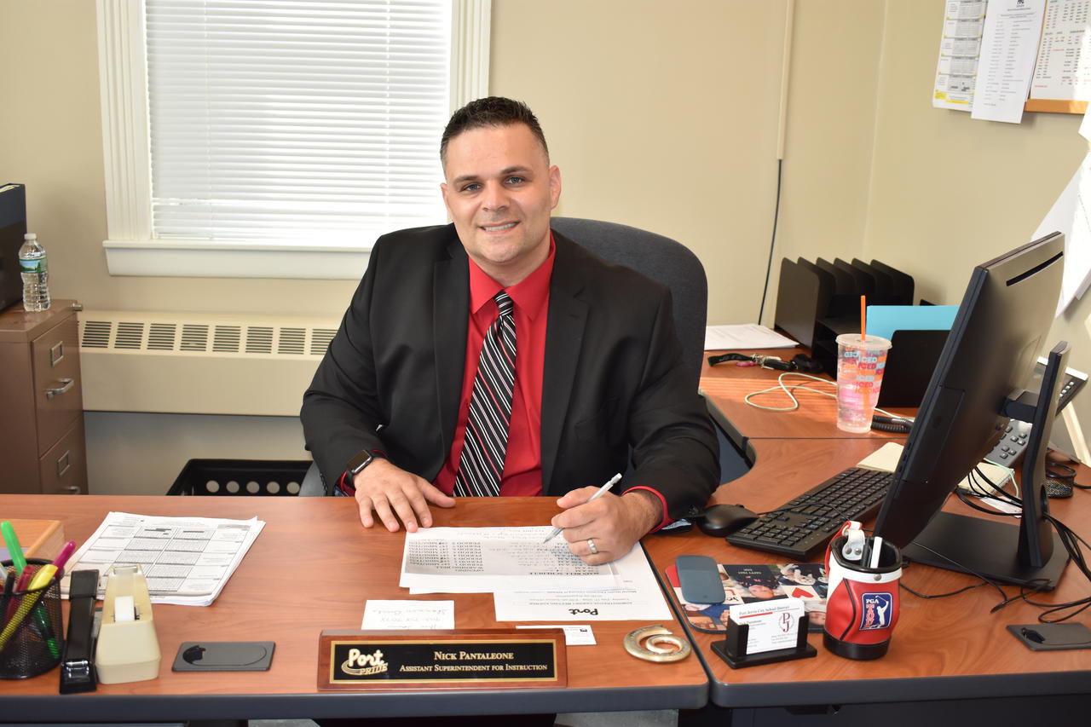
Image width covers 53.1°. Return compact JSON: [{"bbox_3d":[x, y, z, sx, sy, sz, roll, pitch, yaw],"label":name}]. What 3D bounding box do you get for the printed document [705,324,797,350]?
[{"bbox_3d":[0.574,-0.076,3.184,0.290,0.012,0.290,4,12,11],"label":"printed document"}]

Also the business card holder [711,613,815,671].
[{"bbox_3d":[0.251,0.308,1.246,0.108,0.046,0.060,-2,13,-19],"label":"business card holder"}]

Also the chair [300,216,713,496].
[{"bbox_3d":[-0.063,0.321,2.031,0.650,1.155,0.660,5,12,16],"label":"chair"}]

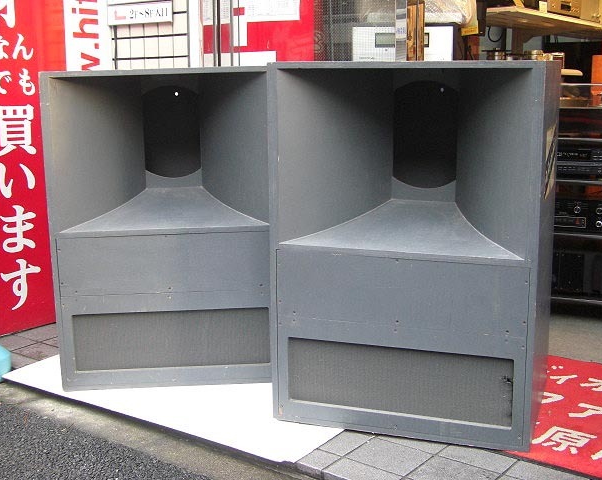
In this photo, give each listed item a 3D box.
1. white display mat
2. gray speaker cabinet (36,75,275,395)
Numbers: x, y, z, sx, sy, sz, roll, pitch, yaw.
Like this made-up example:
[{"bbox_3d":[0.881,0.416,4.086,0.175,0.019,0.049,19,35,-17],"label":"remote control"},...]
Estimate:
[{"bbox_3d":[-0.309,0.488,3.090,1.310,0.012,0.850,7,13,36],"label":"white display mat"},{"bbox_3d":[-0.462,-0.076,3.192,0.760,1.067,0.620,-2,10,-3],"label":"gray speaker cabinet"}]

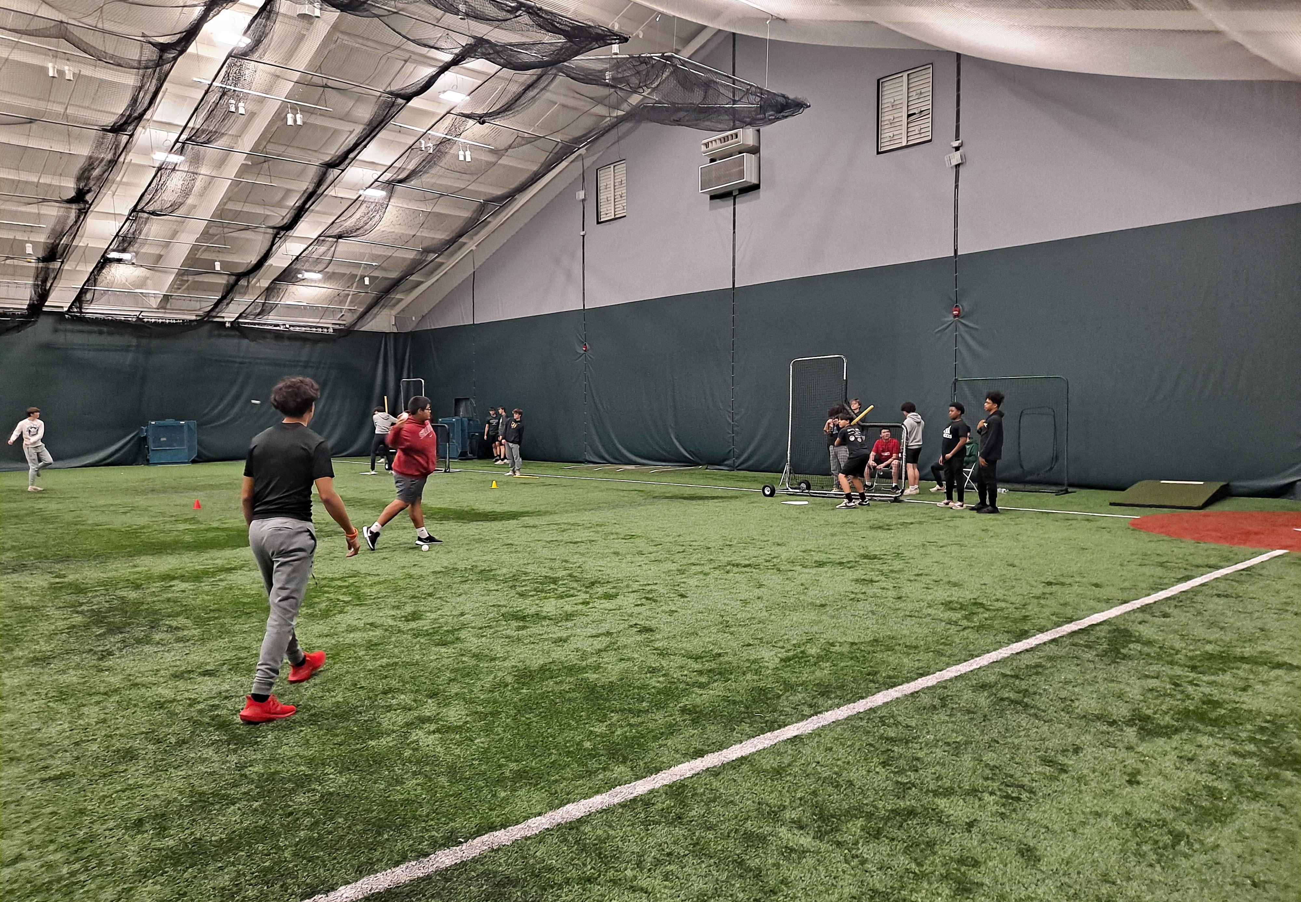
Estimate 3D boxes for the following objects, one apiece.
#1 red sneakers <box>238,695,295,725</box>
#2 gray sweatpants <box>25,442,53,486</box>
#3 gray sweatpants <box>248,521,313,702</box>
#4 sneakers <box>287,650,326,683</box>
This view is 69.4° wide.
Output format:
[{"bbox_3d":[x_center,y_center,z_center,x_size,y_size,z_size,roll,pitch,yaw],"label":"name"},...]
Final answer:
[{"bbox_3d":[-1.859,1.239,4.578,0.105,0.120,0.280,1,3,42],"label":"red sneakers"},{"bbox_3d":[-12.910,0.283,19.841,0.500,0.900,0.460,1,2,27],"label":"gray sweatpants"},{"bbox_3d":[-1.931,0.764,4.924,0.380,0.850,0.680,0,2,14],"label":"gray sweatpants"},{"bbox_3d":[-1.937,1.202,5.302,0.105,0.120,0.285,0,11,13],"label":"sneakers"}]

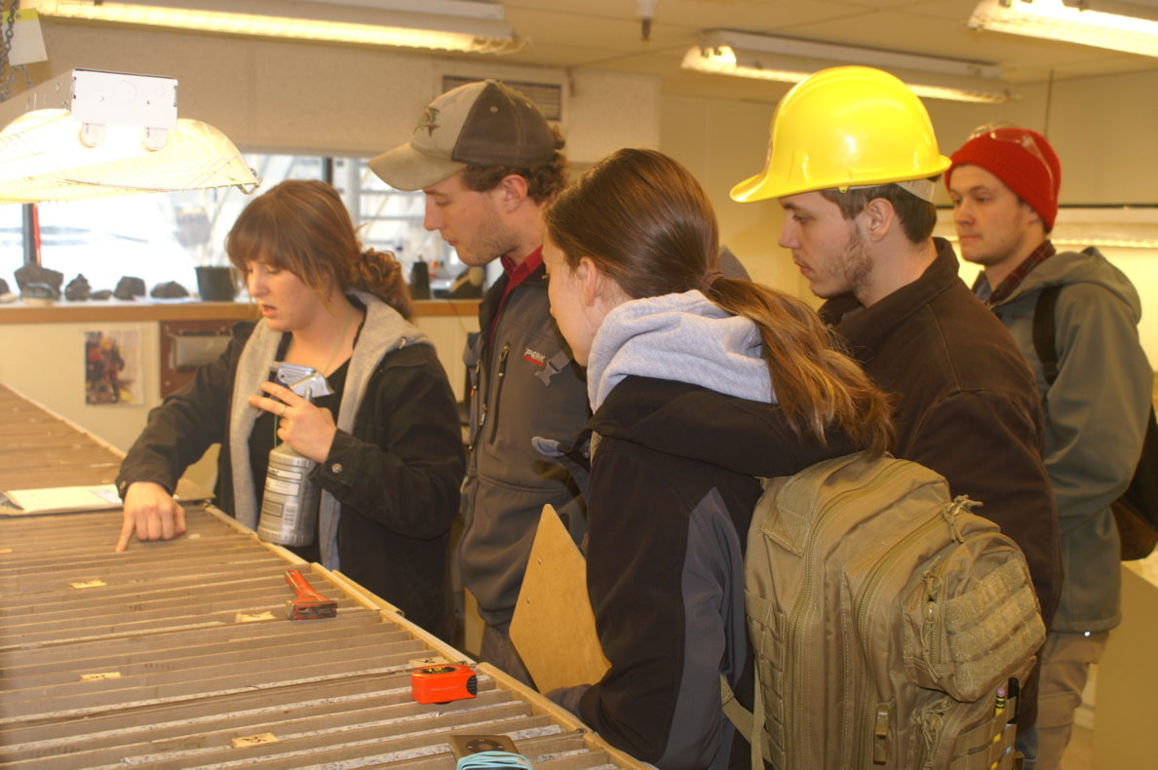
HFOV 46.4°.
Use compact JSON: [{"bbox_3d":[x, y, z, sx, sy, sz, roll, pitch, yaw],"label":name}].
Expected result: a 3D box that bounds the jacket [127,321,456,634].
[{"bbox_3d":[-0.496,0.183,2.298,0.550,0.660,0.450,5,7,40],"label":"jacket"}]

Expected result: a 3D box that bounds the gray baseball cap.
[{"bbox_3d":[-0.167,-0.360,1.950,0.272,0.155,0.185,-6,6,-6],"label":"gray baseball cap"}]

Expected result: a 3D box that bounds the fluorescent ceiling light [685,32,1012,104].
[{"bbox_3d":[1.110,-1.283,5.440,1.600,0.140,0.310,-3,7,-33],"label":"fluorescent ceiling light"}]

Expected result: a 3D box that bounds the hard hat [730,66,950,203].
[{"bbox_3d":[0.346,-0.333,1.790,0.287,0.155,0.225,-7,4,9],"label":"hard hat"}]

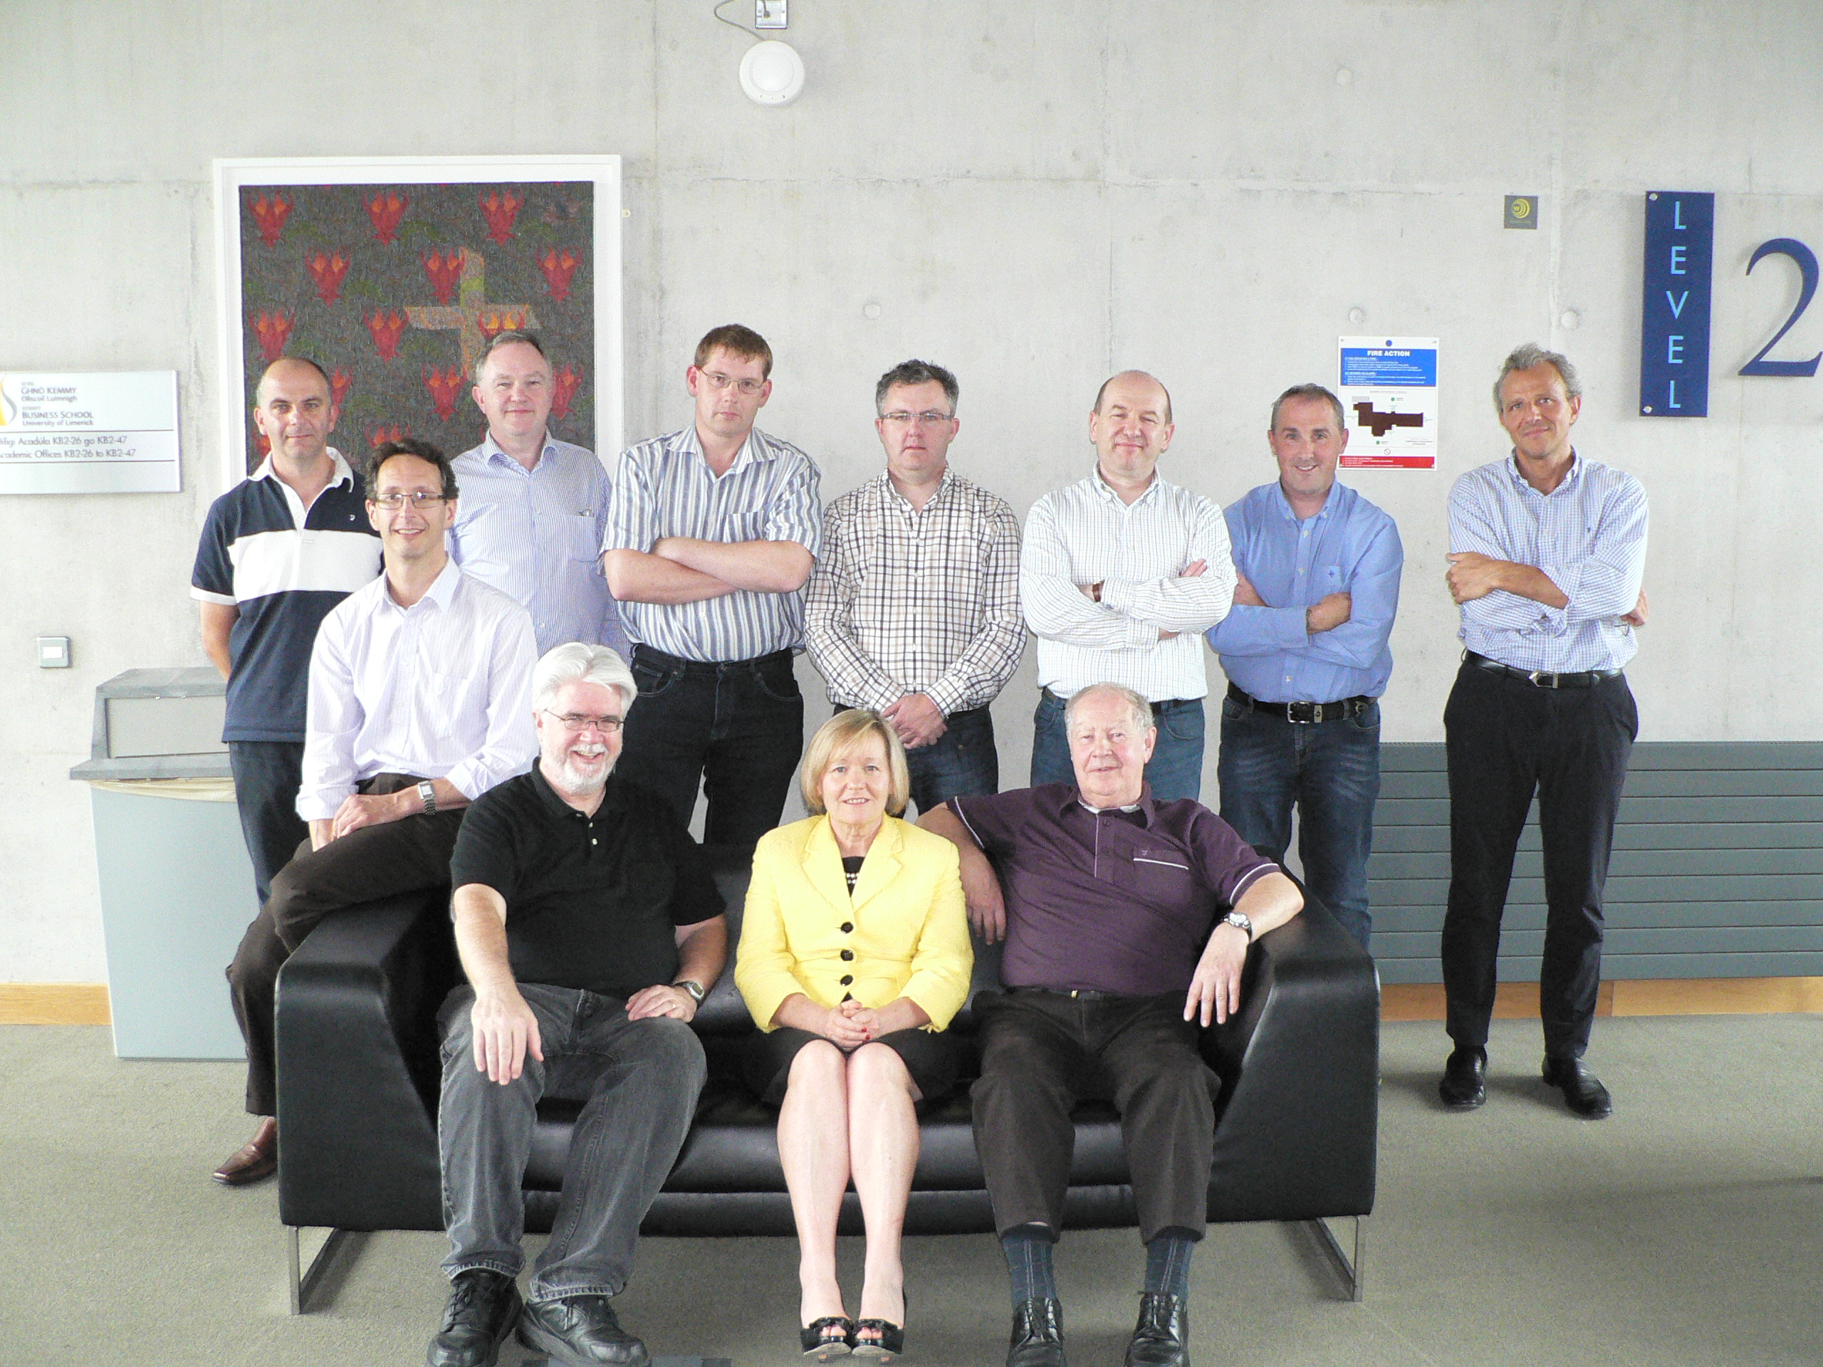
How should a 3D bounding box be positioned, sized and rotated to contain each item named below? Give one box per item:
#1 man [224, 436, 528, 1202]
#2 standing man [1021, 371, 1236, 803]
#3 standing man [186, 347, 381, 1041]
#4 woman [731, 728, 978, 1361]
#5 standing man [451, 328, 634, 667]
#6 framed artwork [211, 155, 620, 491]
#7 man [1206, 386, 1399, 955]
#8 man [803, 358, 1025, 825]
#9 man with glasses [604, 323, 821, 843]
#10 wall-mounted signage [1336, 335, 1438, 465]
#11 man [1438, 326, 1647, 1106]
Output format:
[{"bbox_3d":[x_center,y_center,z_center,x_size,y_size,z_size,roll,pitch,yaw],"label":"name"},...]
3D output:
[{"bbox_3d":[-1.175,0.277,4.089,0.650,1.605,0.550,1,7,10],"label":"man"},{"bbox_3d":[0.511,0.150,4.508,0.520,1.765,0.360,1,7,4],"label":"standing man"},{"bbox_3d":[-1.441,0.141,4.427,0.500,1.793,0.340,-2,7,-15],"label":"standing man"},{"bbox_3d":[-0.106,0.604,3.556,0.450,1.089,0.700,0,7,-2],"label":"woman"},{"bbox_3d":[-0.922,0.081,4.637,0.500,1.865,0.330,-1,7,-10],"label":"standing man"},{"bbox_3d":[-1.301,-0.843,4.938,1.083,1.080,0.050,0,7,-2],"label":"framed artwork"},{"bbox_3d":[0.944,0.157,4.562,0.500,1.741,0.360,1,7,9],"label":"man"},{"bbox_3d":[0.007,0.131,4.551,0.520,1.791,0.330,0,7,-2],"label":"man"},{"bbox_3d":[-0.462,0.106,4.433,0.510,1.866,0.370,-1,7,-6],"label":"man with glasses"},{"bbox_3d":[1.283,-0.751,5.048,0.274,0.354,0.012,0,7,-2],"label":"wall-mounted signage"},{"bbox_3d":[1.510,0.115,4.524,0.500,1.836,0.380,2,7,14],"label":"man"}]

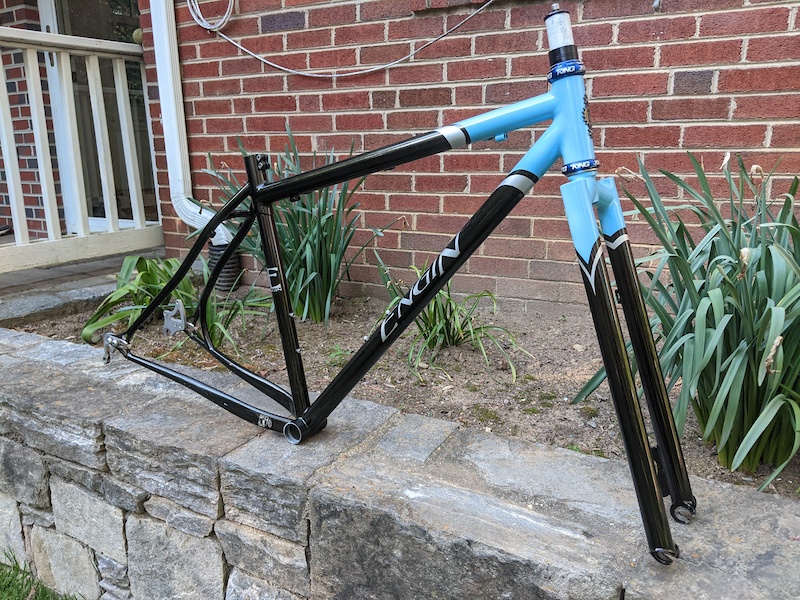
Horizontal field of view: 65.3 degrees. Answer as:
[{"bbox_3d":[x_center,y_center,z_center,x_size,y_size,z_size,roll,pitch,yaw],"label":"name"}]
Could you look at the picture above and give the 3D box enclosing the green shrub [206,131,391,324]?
[{"bbox_3d":[-0.289,-0.219,1.918,0.540,0.570,0.440,-3,15,-9],"label":"green shrub"}]

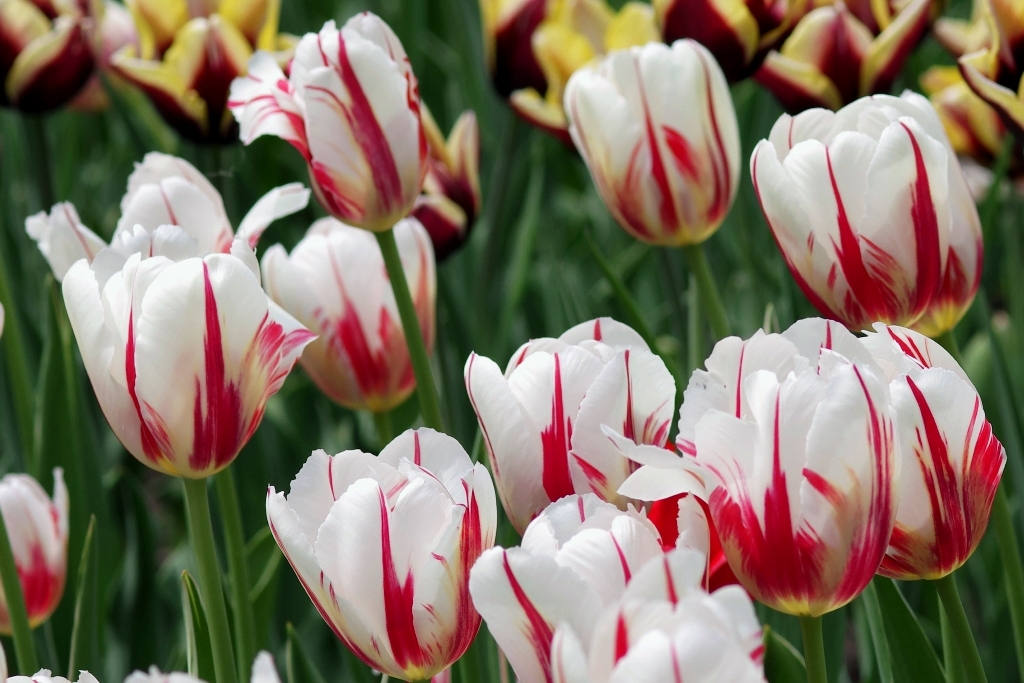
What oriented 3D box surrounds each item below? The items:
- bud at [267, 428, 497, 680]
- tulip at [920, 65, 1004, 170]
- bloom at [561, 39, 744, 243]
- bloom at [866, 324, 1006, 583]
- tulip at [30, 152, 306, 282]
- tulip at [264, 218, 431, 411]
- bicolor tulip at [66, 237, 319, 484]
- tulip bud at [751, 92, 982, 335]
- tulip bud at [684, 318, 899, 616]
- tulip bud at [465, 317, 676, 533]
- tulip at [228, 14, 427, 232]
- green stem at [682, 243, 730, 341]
[{"bbox_3d":[-0.039,0.065,1.280,0.068,0.068,0.066,-7,17,0],"label":"bud"},{"bbox_3d":[0.218,-0.107,2.050,0.050,0.053,0.050,0,17,0],"label":"tulip"},{"bbox_3d":[0.052,-0.072,1.570,0.062,0.071,0.062,-9,17,0],"label":"bloom"},{"bbox_3d":[0.135,0.037,1.380,0.054,0.073,0.056,-9,17,0],"label":"bloom"},{"bbox_3d":[-0.124,-0.025,1.550,0.098,0.075,0.085,-6,17,0],"label":"tulip"},{"bbox_3d":[-0.061,-0.009,1.600,0.065,0.067,0.063,-6,17,0],"label":"tulip"},{"bbox_3d":[-0.103,0.005,1.350,0.076,0.069,0.068,-5,17,0],"label":"bicolor tulip"},{"bbox_3d":[0.115,-0.040,1.380,0.071,0.072,0.069,-12,17,0],"label":"tulip bud"},{"bbox_3d":[0.086,0.039,1.300,0.066,0.082,0.066,0,17,0],"label":"tulip bud"},{"bbox_3d":[0.019,0.030,1.420,0.070,0.066,0.066,0,17,0],"label":"tulip bud"},{"bbox_3d":[-0.061,-0.073,1.430,0.066,0.070,0.055,-7,17,0],"label":"tulip"},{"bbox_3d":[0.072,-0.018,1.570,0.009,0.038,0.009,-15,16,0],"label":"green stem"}]

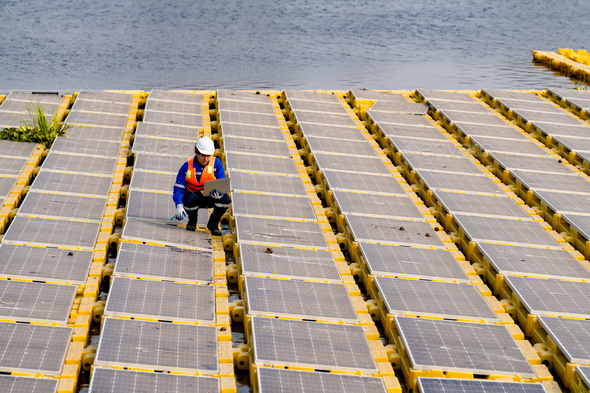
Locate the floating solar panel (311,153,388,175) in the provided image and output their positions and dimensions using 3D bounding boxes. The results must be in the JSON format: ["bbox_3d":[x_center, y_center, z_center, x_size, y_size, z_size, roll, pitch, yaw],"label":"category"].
[{"bbox_3d":[0.801,-0.446,33.042,0.993,0.040,1.963,5,7,-3],"label":"floating solar panel"}]

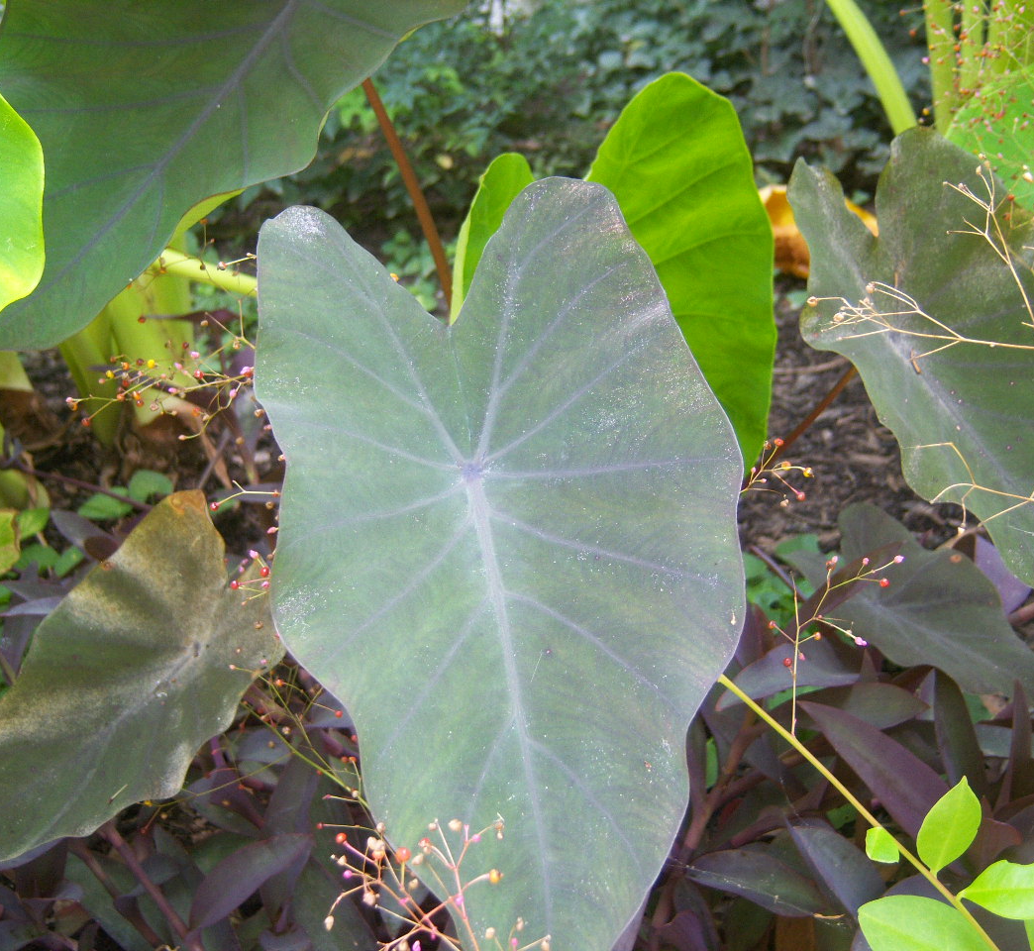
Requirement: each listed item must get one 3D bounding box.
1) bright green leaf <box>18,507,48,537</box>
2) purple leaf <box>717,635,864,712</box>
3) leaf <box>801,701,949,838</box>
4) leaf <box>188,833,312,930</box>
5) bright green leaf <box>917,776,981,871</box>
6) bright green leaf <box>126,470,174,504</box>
[{"bbox_3d":[-0.462,0.044,1.260,0.030,0.012,0.039,23,56,25],"label":"bright green leaf"},{"bbox_3d":[0.193,0.140,0.925,0.120,0.020,0.032,-8,44,-25],"label":"purple leaf"},{"bbox_3d":[0.224,0.182,0.830,0.034,0.018,0.118,-29,55,-27],"label":"leaf"},{"bbox_3d":[-0.172,0.261,0.855,0.095,0.018,0.034,-32,54,-32],"label":"leaf"},{"bbox_3d":[0.195,0.156,0.593,0.026,0.010,0.046,21,70,12],"label":"bright green leaf"},{"bbox_3d":[-0.375,0.012,1.355,0.036,0.012,0.051,33,48,29],"label":"bright green leaf"}]

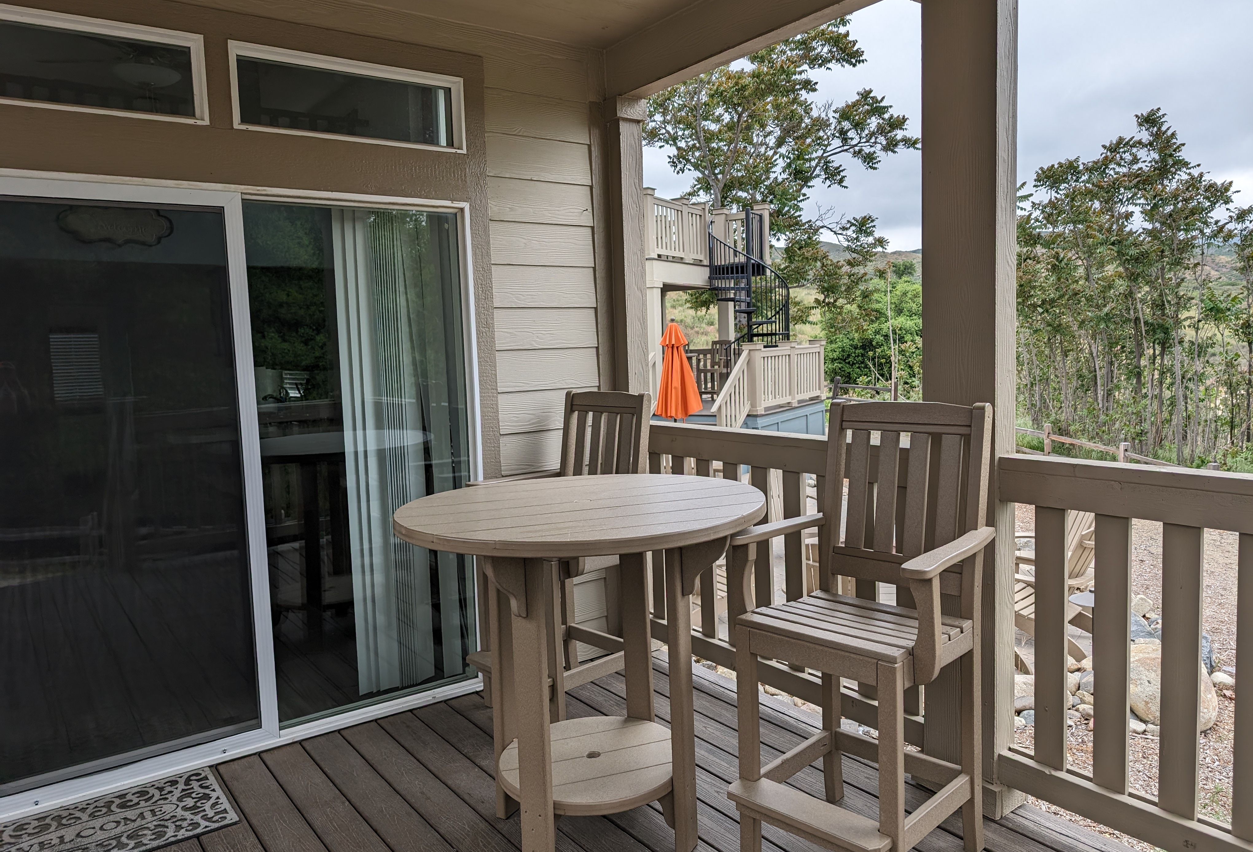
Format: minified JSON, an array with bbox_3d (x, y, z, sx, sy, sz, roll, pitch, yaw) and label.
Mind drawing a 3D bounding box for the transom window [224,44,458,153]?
[{"bbox_3d":[-1.006,-1.212,3.254,0.884,0.299,0.070,-6,6,-36],"label":"transom window"}]

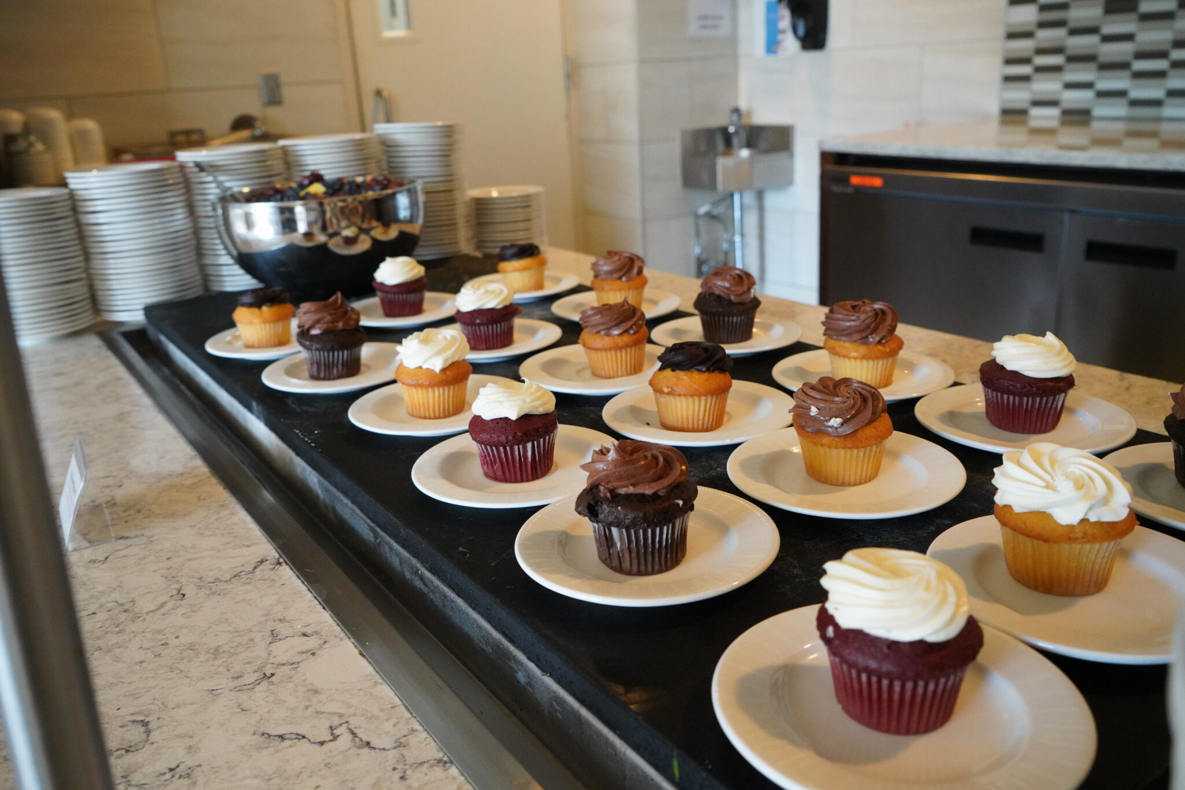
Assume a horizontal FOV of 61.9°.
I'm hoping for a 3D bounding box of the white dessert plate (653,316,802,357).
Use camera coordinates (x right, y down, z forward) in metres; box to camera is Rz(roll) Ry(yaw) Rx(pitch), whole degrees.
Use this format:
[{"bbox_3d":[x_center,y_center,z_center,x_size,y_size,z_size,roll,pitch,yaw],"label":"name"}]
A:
[{"bbox_3d":[0.143,-0.057,1.057,0.160,0.019,0.160,-3,18,1],"label":"white dessert plate"}]

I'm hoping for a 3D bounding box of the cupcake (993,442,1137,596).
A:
[{"bbox_3d":[0.263,0.067,0.551,0.073,0.071,0.073,-3,19,0],"label":"cupcake"}]

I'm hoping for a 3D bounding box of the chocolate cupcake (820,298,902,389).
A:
[{"bbox_3d":[0.246,-0.050,0.897,0.071,0.073,0.071,-3,18,1],"label":"chocolate cupcake"}]

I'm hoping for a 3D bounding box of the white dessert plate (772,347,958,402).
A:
[{"bbox_3d":[0.254,-0.013,0.931,0.166,0.019,0.166,-3,18,1],"label":"white dessert plate"}]

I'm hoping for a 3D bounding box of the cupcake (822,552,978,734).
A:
[{"bbox_3d":[0.141,0.110,0.458,0.073,0.074,0.073,-3,18,0],"label":"cupcake"}]

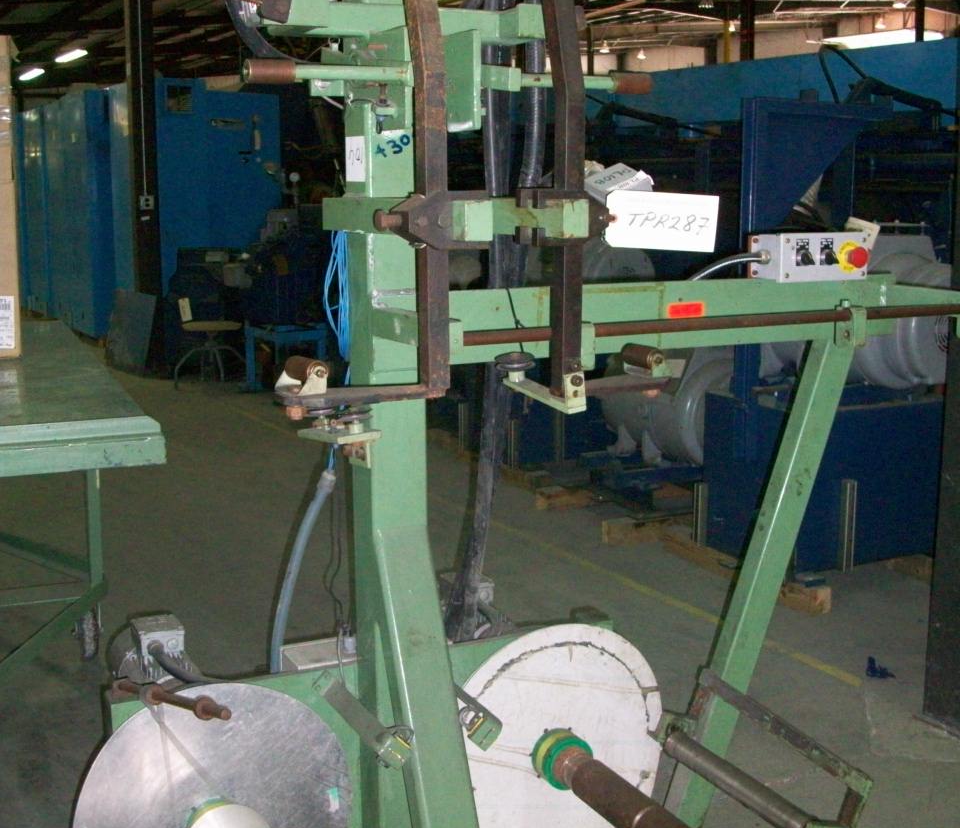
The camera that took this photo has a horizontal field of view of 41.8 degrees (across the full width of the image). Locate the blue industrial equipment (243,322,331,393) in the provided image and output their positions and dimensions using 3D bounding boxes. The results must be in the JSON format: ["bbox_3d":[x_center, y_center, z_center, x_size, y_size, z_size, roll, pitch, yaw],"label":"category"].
[{"bbox_3d":[-1.362,-0.398,8.850,0.580,0.480,0.500,-5,10,-25],"label":"blue industrial equipment"}]

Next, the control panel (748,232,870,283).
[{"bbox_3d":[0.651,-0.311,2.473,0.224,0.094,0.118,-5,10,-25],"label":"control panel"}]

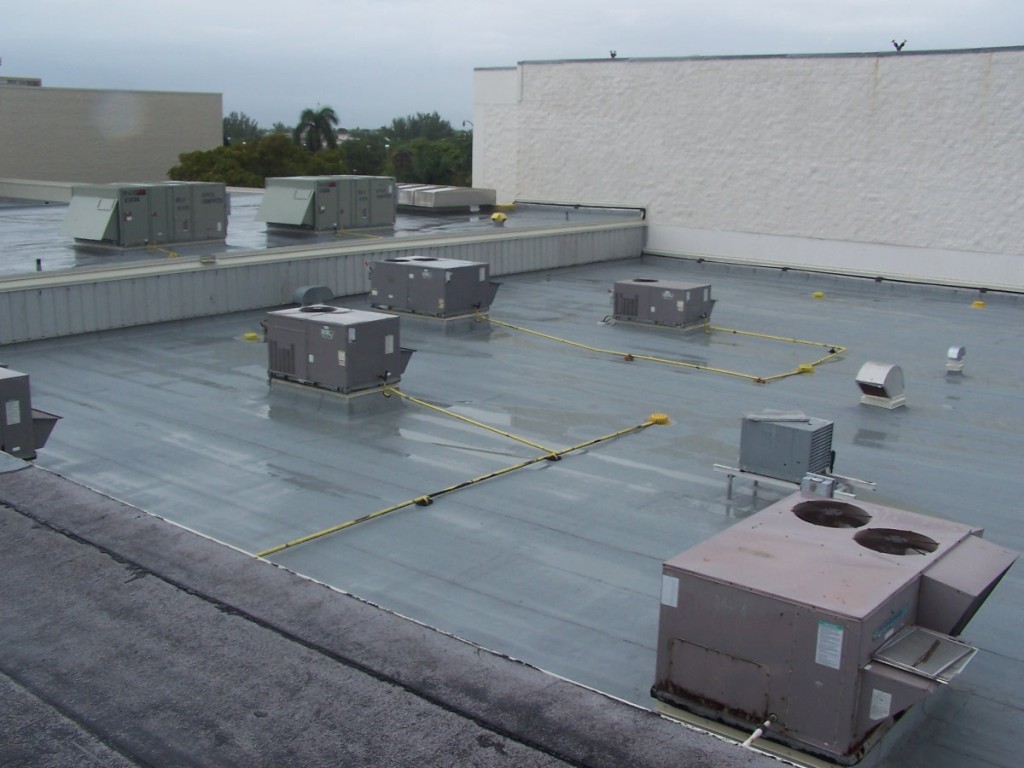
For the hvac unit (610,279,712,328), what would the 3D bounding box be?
[{"bbox_3d":[3.558,-1.893,25.998,1.866,0.840,1.451,10,16,38],"label":"hvac unit"}]

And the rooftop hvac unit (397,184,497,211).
[{"bbox_3d":[-3.760,-7.661,46.020,5.015,0.609,3.680,10,16,38],"label":"rooftop hvac unit"}]

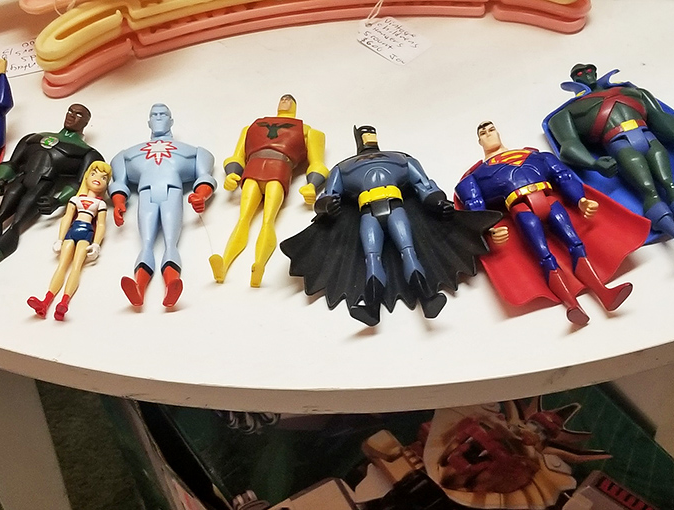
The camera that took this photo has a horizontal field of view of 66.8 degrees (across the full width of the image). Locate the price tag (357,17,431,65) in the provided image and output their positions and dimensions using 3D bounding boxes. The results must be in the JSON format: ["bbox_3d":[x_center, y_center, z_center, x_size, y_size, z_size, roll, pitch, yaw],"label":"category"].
[{"bbox_3d":[0.035,-0.140,0.328,0.045,0.003,0.029,39,68,19],"label":"price tag"}]

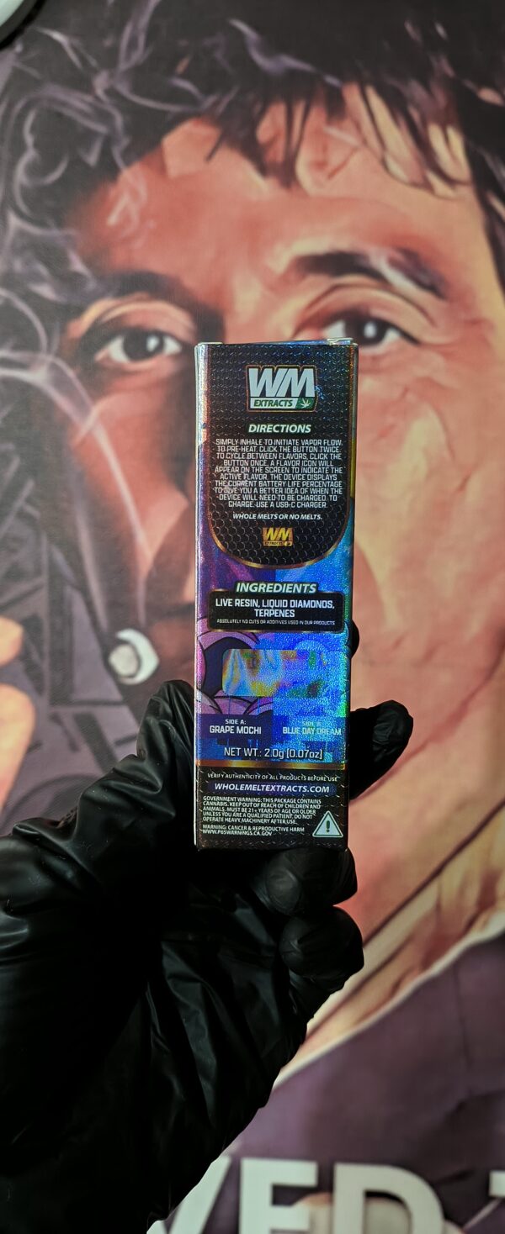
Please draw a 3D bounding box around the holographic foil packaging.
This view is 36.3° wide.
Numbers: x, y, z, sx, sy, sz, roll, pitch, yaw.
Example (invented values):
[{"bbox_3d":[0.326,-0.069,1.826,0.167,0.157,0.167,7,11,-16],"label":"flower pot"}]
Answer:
[{"bbox_3d":[0.006,-0.004,0.190,0.036,0.117,0.022,1,5,3],"label":"holographic foil packaging"}]

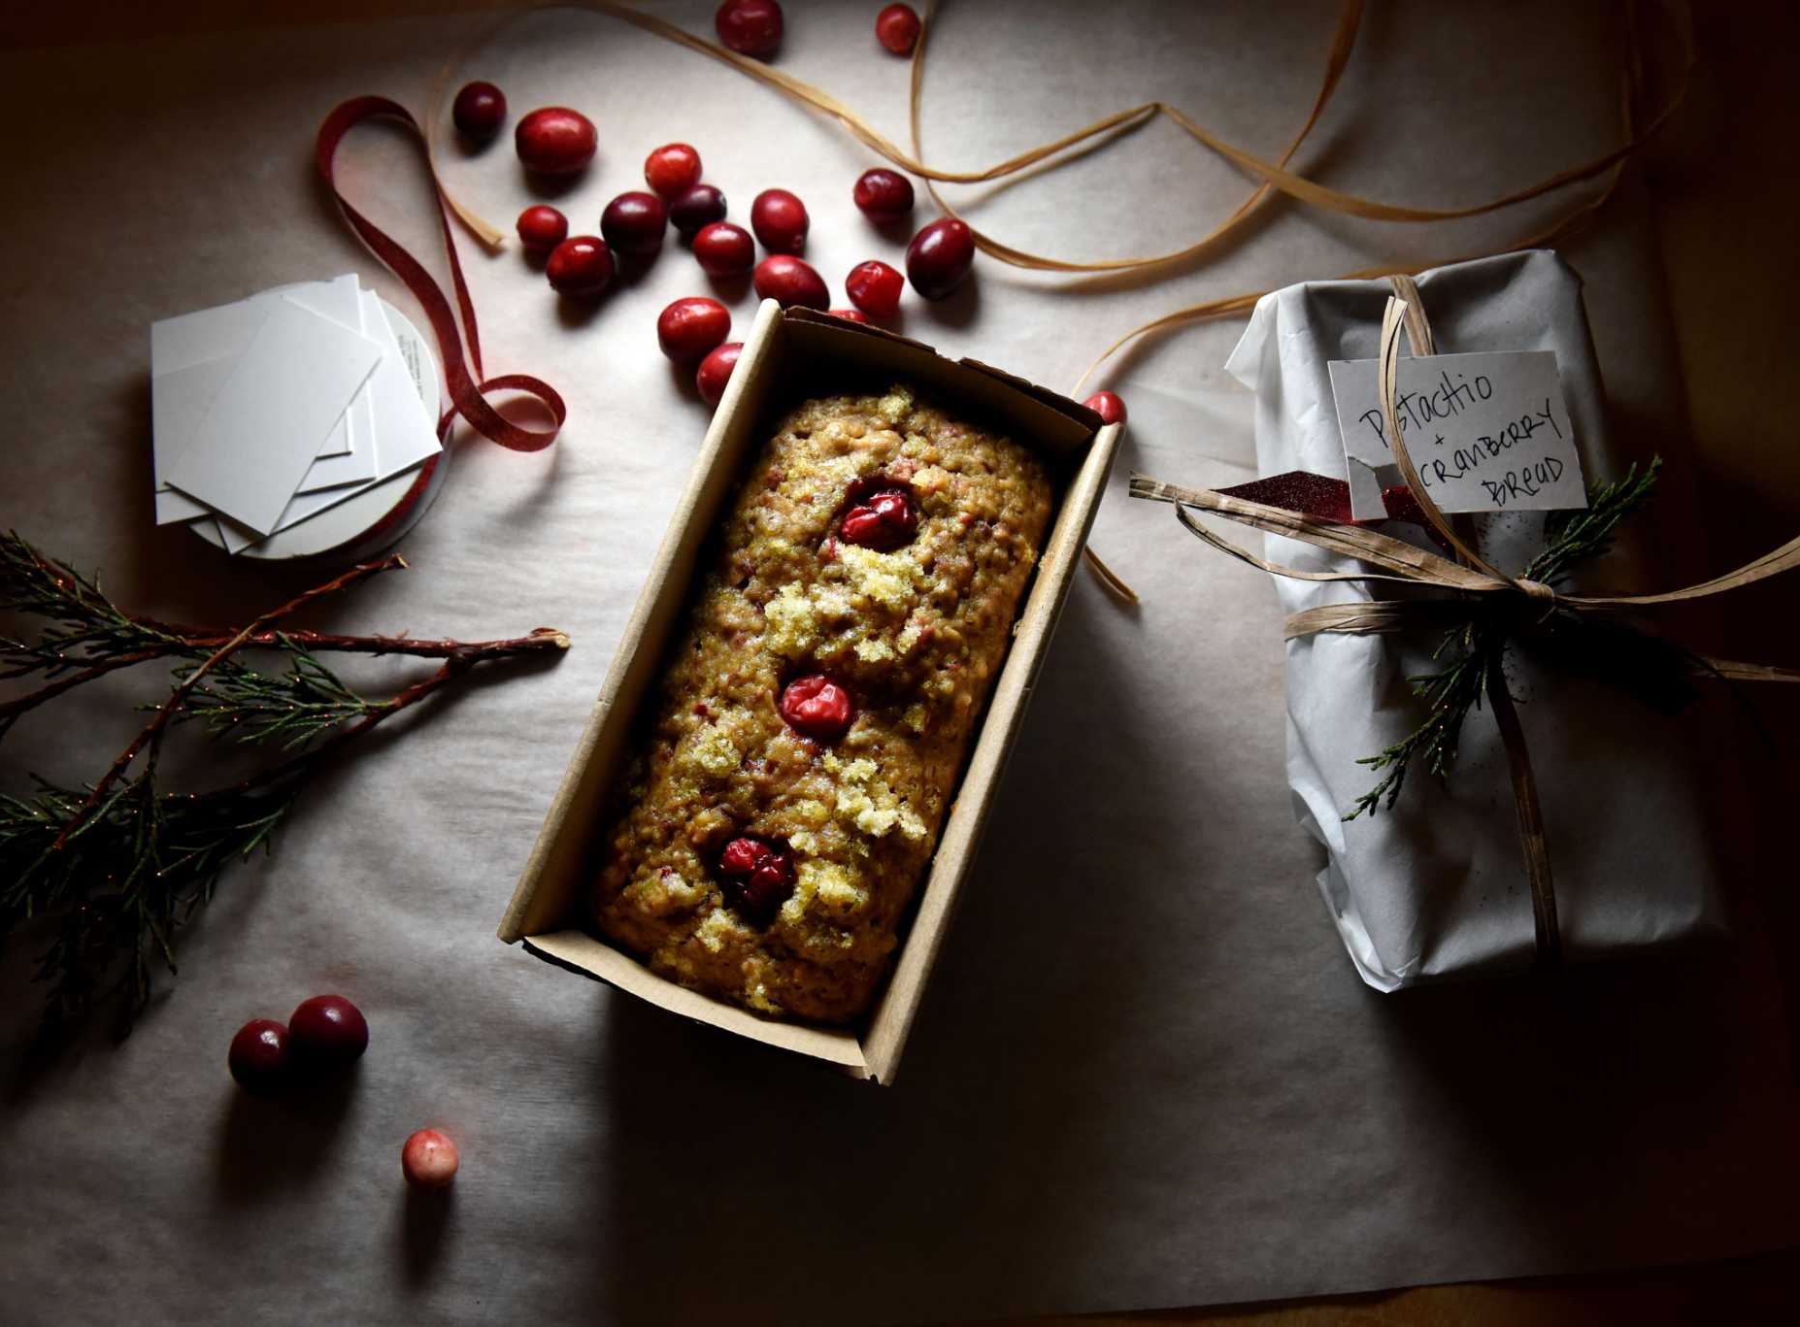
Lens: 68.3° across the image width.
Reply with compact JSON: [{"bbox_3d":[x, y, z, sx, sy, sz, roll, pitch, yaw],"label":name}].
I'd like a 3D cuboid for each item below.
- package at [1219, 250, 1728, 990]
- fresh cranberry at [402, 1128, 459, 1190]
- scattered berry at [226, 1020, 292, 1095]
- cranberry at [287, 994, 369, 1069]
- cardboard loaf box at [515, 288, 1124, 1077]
[{"bbox_3d":[0.132,-0.010,0.321,0.073,0.056,0.157,-5,80,-1],"label":"package"},{"bbox_3d":[-0.113,0.119,0.319,0.013,0.013,0.014,0,80,0],"label":"fresh cranberry"},{"bbox_3d":[-0.155,0.095,0.322,0.016,0.016,0.017,0,80,0],"label":"scattered berry"},{"bbox_3d":[-0.139,0.089,0.323,0.019,0.017,0.017,0,80,0],"label":"cranberry"},{"bbox_3d":[-0.017,0.007,0.319,0.088,0.054,0.155,20,80,4],"label":"cardboard loaf box"}]

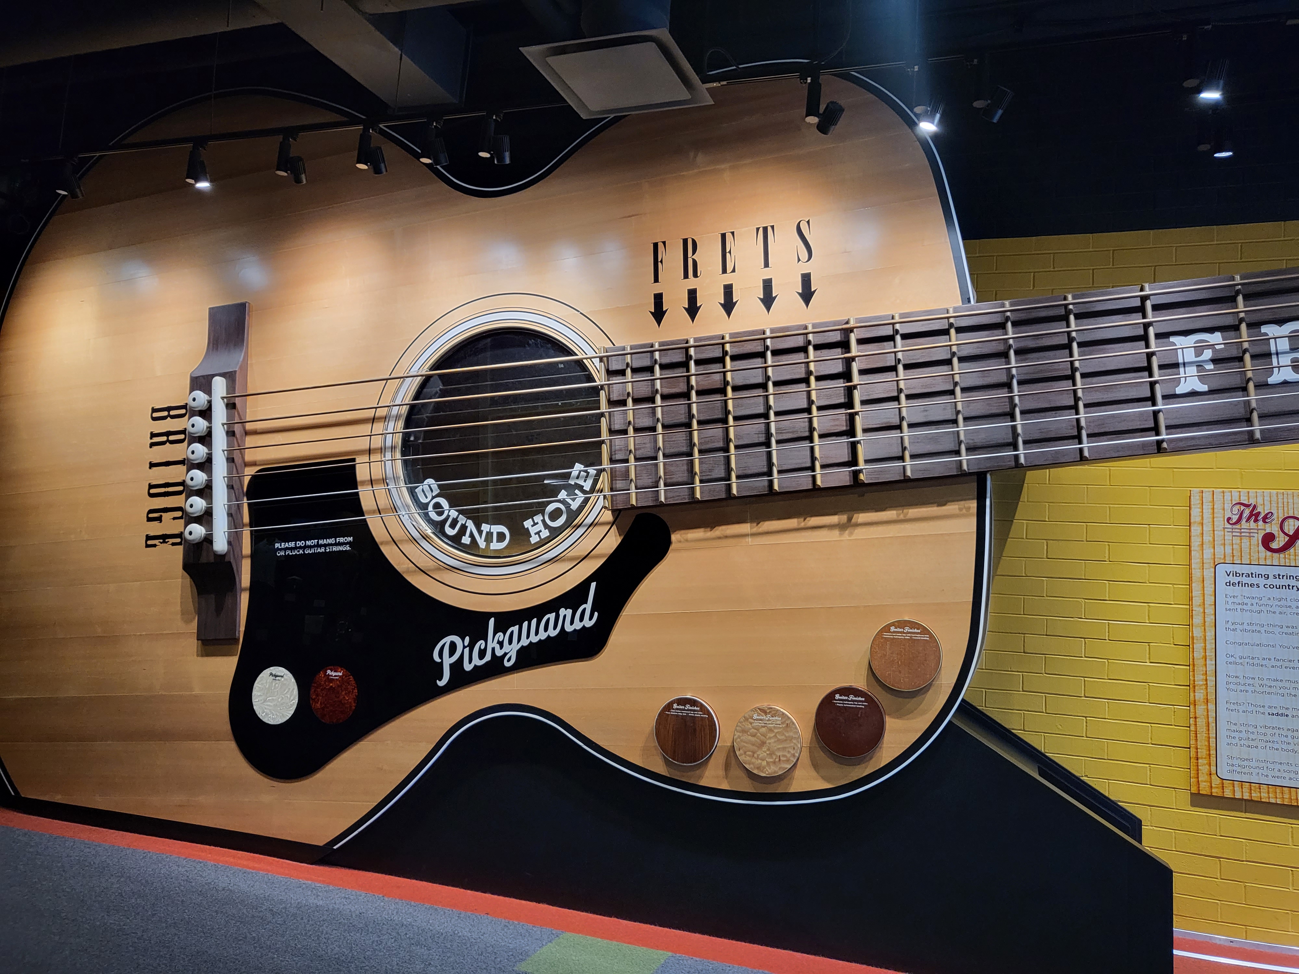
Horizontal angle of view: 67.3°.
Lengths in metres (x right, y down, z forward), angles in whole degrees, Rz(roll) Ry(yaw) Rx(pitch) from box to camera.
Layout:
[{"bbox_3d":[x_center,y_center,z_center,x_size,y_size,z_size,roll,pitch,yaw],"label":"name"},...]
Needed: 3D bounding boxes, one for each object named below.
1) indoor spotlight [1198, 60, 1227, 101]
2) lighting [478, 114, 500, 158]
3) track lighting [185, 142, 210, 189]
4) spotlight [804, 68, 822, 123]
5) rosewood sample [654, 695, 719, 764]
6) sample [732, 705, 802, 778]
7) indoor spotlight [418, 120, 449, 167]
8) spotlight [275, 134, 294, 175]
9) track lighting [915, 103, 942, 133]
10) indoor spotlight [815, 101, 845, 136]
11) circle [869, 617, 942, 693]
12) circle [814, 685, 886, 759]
[{"bbox_3d":[2.061,-1.492,3.563,0.064,0.135,0.064,11,6,22],"label":"indoor spotlight"},{"bbox_3d":[-0.760,-1.645,4.568,0.065,0.204,0.065,1,-9,21],"label":"lighting"},{"bbox_3d":[-2.377,-1.694,5.137,0.130,0.220,0.100,7,-8,-16],"label":"track lighting"},{"bbox_3d":[0.685,-1.630,4.064,0.062,0.222,0.062,1,-9,21],"label":"spotlight"},{"bbox_3d":[0.171,1.079,4.322,0.293,0.293,0.038,1,-9,21],"label":"rosewood sample"},{"bbox_3d":[0.513,1.089,4.192,0.293,0.293,0.038,1,-9,21],"label":"sample"},{"bbox_3d":[-1.033,-1.641,4.662,0.135,0.205,0.100,8,-9,-24],"label":"indoor spotlight"},{"bbox_3d":[-1.853,-1.687,4.955,0.065,0.213,0.065,1,-9,21],"label":"spotlight"},{"bbox_3d":[1.123,-1.493,3.889,0.064,0.135,0.064,20,3,22],"label":"track lighting"},{"bbox_3d":[0.744,-1.522,4.025,0.064,0.064,0.135,8,-38,-23],"label":"indoor spotlight"},{"bbox_3d":[1.068,0.700,4.052,0.293,0.293,0.038,1,-9,21],"label":"circle"},{"bbox_3d":[0.846,0.983,4.086,0.293,0.293,0.038,1,-9,21],"label":"circle"}]

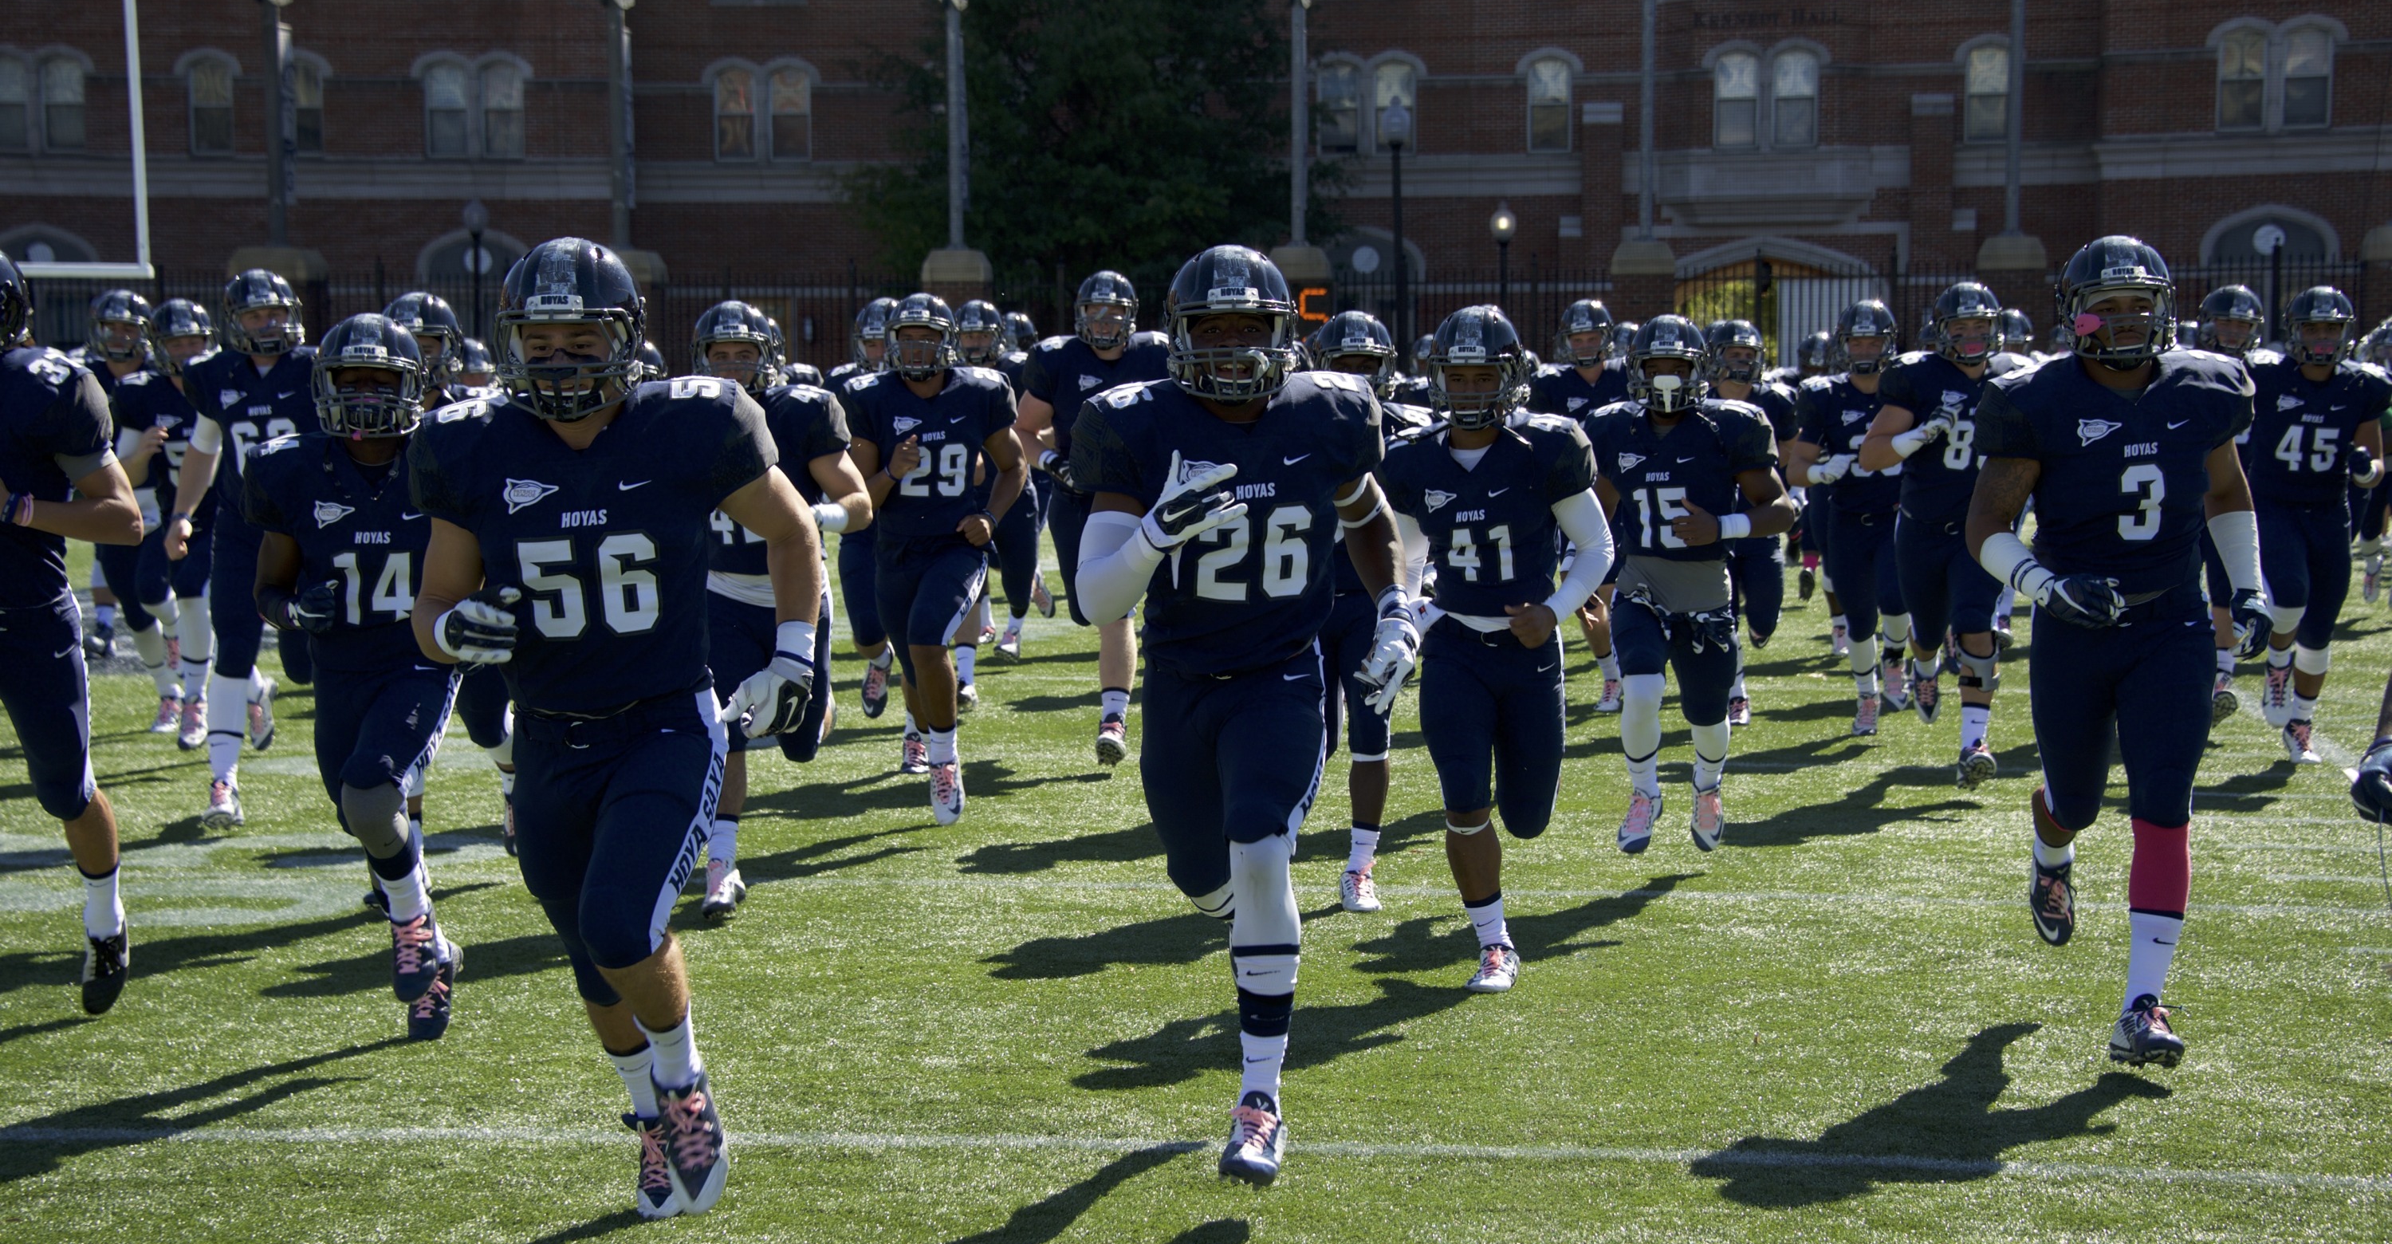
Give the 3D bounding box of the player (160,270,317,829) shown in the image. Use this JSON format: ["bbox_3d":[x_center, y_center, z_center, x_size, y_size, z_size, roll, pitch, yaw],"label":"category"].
[{"bbox_3d":[-3.211,-0.248,16.250,0.640,1.889,0.800,0,3,-3],"label":"player"}]

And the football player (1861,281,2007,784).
[{"bbox_3d":[2.734,-0.324,17.250,0.660,1.805,0.800,0,3,5],"label":"football player"}]

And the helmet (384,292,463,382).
[{"bbox_3d":[-2.268,-0.832,14.000,0.245,0.275,0.305,0,3,5],"label":"helmet"}]

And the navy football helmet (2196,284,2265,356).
[{"bbox_3d":[4.162,-1.208,19.200,0.255,0.292,0.300,0,3,-2],"label":"navy football helmet"}]

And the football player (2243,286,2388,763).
[{"bbox_3d":[4.405,-0.386,18.800,0.620,1.860,0.750,1,3,13],"label":"football player"}]

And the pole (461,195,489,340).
[{"bbox_3d":[-12.055,-4.883,80.116,0.410,4.400,0.410,0,3,0],"label":"pole"}]

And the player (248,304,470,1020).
[{"bbox_3d":[-1.950,0.129,11.150,0.560,1.687,0.850,0,3,-6],"label":"player"}]

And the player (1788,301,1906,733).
[{"bbox_3d":[2.744,-0.437,19.800,0.660,1.795,0.750,1,3,6],"label":"player"}]

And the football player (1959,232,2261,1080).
[{"bbox_3d":[2.026,0.066,10.500,0.680,1.812,0.800,0,3,3],"label":"football player"}]

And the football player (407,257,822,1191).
[{"bbox_3d":[-0.971,0.210,8.150,0.700,1.720,0.900,0,3,-3],"label":"football player"}]

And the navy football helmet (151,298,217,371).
[{"bbox_3d":[-3.873,-1.101,18.300,0.245,0.275,0.305,-1,3,-18],"label":"navy football helmet"}]

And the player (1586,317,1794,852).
[{"bbox_3d":[1.535,-0.116,14.850,0.660,1.670,0.650,0,3,8],"label":"player"}]

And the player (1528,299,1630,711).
[{"bbox_3d":[1.695,-0.513,21.000,0.660,1.805,0.750,0,3,3],"label":"player"}]

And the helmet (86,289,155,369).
[{"bbox_3d":[-4.267,-1.169,19.000,0.245,0.275,0.305,0,3,-5],"label":"helmet"}]

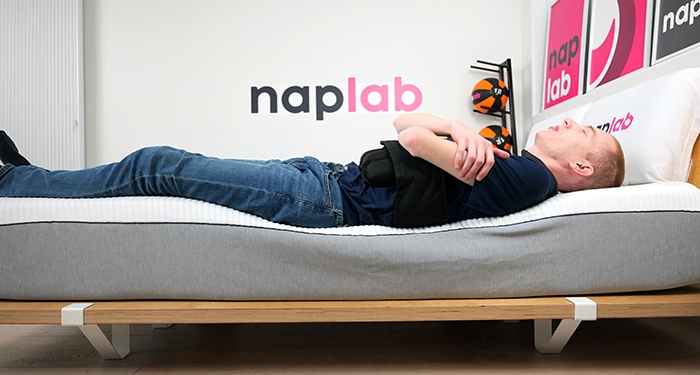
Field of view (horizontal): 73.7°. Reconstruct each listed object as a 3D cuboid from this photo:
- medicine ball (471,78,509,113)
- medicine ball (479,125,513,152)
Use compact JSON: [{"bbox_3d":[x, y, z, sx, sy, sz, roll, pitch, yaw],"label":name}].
[{"bbox_3d":[0.932,-0.605,3.090,0.233,0.233,0.233,0,-1,0],"label":"medicine ball"},{"bbox_3d":[0.957,-0.292,3.090,0.233,0.233,0.233,0,-1,0],"label":"medicine ball"}]

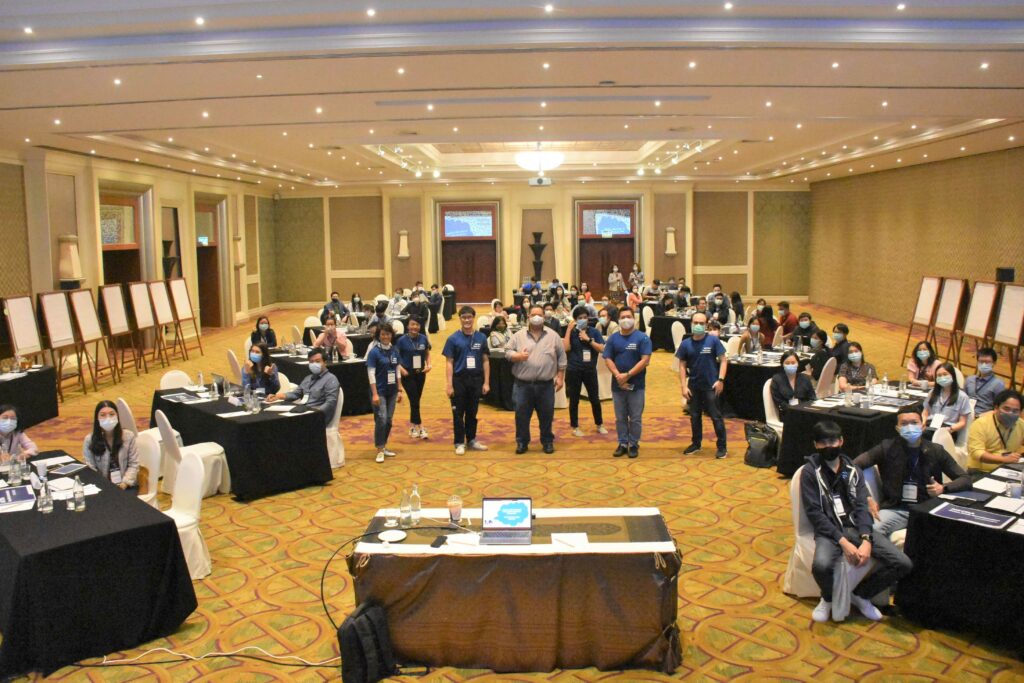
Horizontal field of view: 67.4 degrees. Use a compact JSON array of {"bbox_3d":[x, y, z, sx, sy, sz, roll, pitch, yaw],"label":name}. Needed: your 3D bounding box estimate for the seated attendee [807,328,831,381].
[{"bbox_3d":[3.965,0.497,10.036,0.720,1.220,0.500,0,8,2],"label":"seated attendee"}]

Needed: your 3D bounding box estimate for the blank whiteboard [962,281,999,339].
[{"bbox_3d":[7.391,-0.488,12.091,0.050,0.895,0.660,9,8,2],"label":"blank whiteboard"}]

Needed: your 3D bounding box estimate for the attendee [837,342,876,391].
[{"bbox_3d":[4.220,0.632,9.491,0.530,1.250,0.750,0,8,-3],"label":"attendee"}]

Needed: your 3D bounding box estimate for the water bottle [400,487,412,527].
[{"bbox_3d":[-0.672,1.045,4.847,0.065,0.245,0.065,0,8,2],"label":"water bottle"}]

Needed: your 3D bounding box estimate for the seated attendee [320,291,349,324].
[{"bbox_3d":[-4.160,-0.524,18.221,0.600,1.300,0.780,-3,8,-14],"label":"seated attendee"}]

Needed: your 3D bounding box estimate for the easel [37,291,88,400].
[{"bbox_3d":[-7.540,0.072,12.584,0.620,1.740,0.680,0,8,4],"label":"easel"}]

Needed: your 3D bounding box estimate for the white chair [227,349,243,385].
[{"bbox_3d":[-3.770,0.558,11.076,0.570,0.940,0.460,-8,11,-43],"label":"white chair"}]

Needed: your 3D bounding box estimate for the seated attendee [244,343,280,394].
[{"bbox_3d":[-3.380,0.620,10.330,0.500,1.220,0.750,4,9,30],"label":"seated attendee"}]

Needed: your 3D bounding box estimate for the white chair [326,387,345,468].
[{"bbox_3d":[-2.235,0.946,8.573,0.570,0.930,0.470,-9,11,-44],"label":"white chair"}]

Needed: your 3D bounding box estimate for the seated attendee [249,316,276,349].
[{"bbox_3d":[-4.195,0.184,13.230,0.500,1.230,0.720,-6,9,-31],"label":"seated attendee"}]

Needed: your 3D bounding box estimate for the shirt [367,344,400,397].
[{"bbox_3d":[-1.479,0.341,8.839,0.390,0.617,0.250,-5,9,-26],"label":"shirt"}]

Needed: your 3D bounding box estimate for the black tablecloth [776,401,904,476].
[{"bbox_3d":[4.000,1.008,8.575,2.200,0.770,0.860,-8,11,-43],"label":"black tablecloth"}]

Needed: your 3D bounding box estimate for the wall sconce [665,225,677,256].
[{"bbox_3d":[5.832,-3.672,28.262,0.450,1.080,0.220,0,8,2],"label":"wall sconce"}]

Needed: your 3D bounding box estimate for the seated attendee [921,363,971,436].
[{"bbox_3d":[4.340,0.840,7.850,0.500,1.240,0.750,7,11,43],"label":"seated attendee"}]

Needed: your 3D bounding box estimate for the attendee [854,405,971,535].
[{"bbox_3d":[2.900,1.112,5.598,0.760,1.270,0.760,1,8,12],"label":"attendee"}]

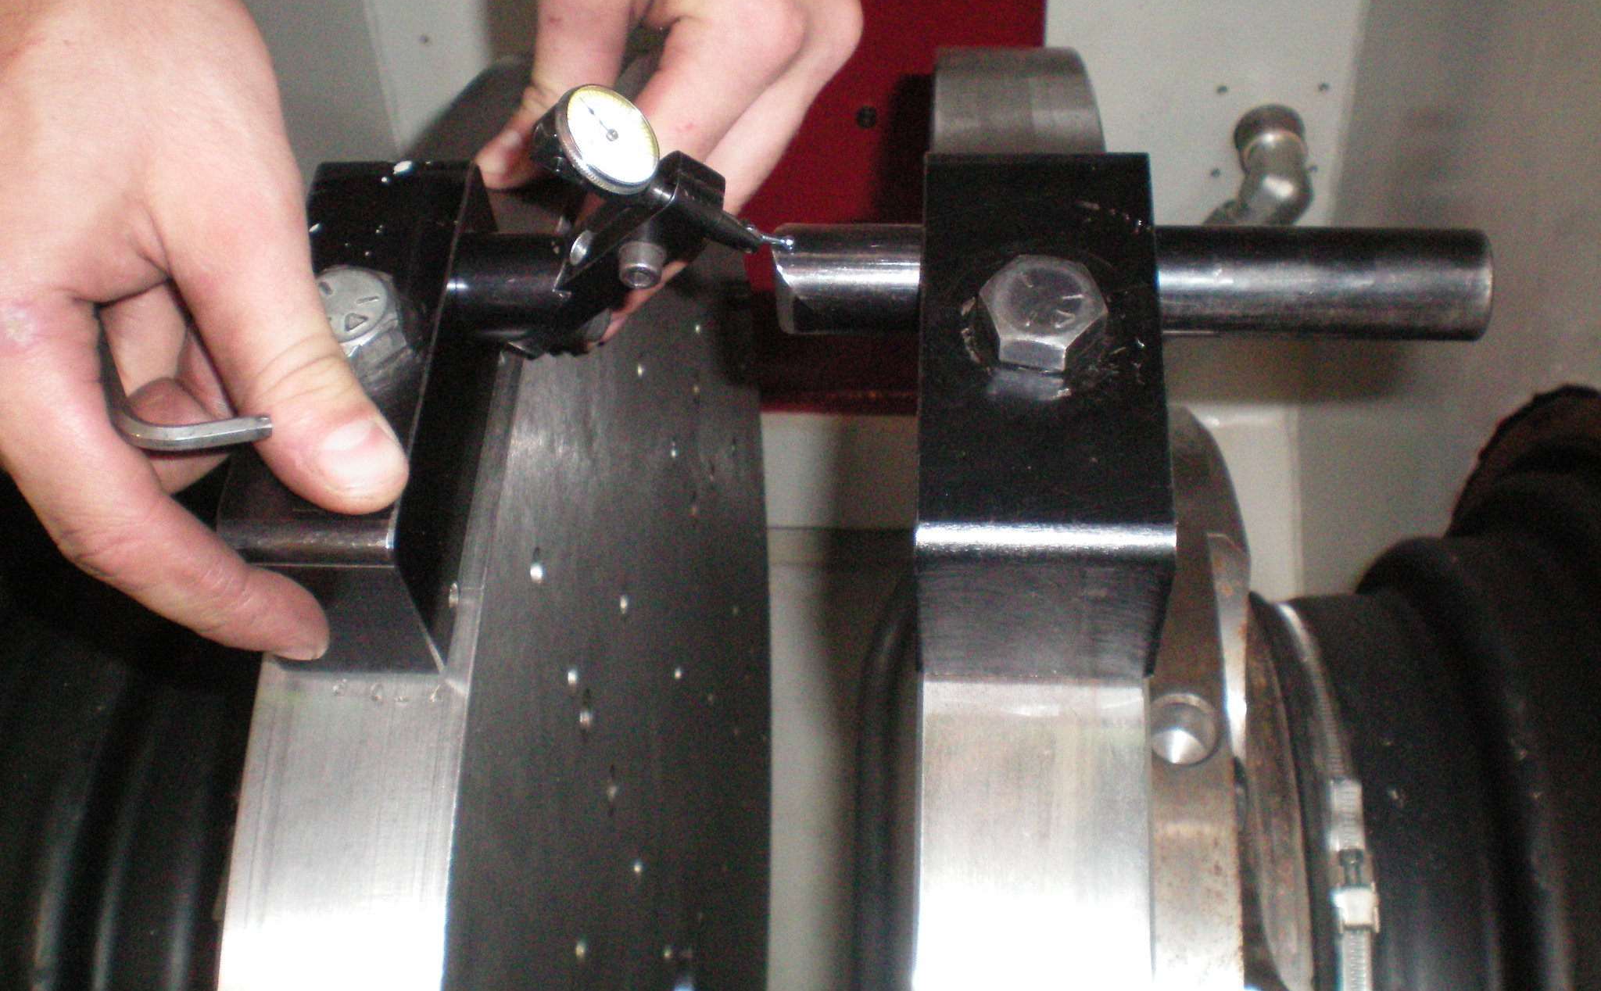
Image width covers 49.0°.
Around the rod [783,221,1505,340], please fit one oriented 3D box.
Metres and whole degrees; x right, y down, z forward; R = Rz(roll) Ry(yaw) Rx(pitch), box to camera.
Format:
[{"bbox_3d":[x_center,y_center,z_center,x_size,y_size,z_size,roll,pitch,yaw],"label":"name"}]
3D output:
[{"bbox_3d":[0.074,-0.050,0.409,0.161,0.026,0.026,1,39,5],"label":"rod"}]

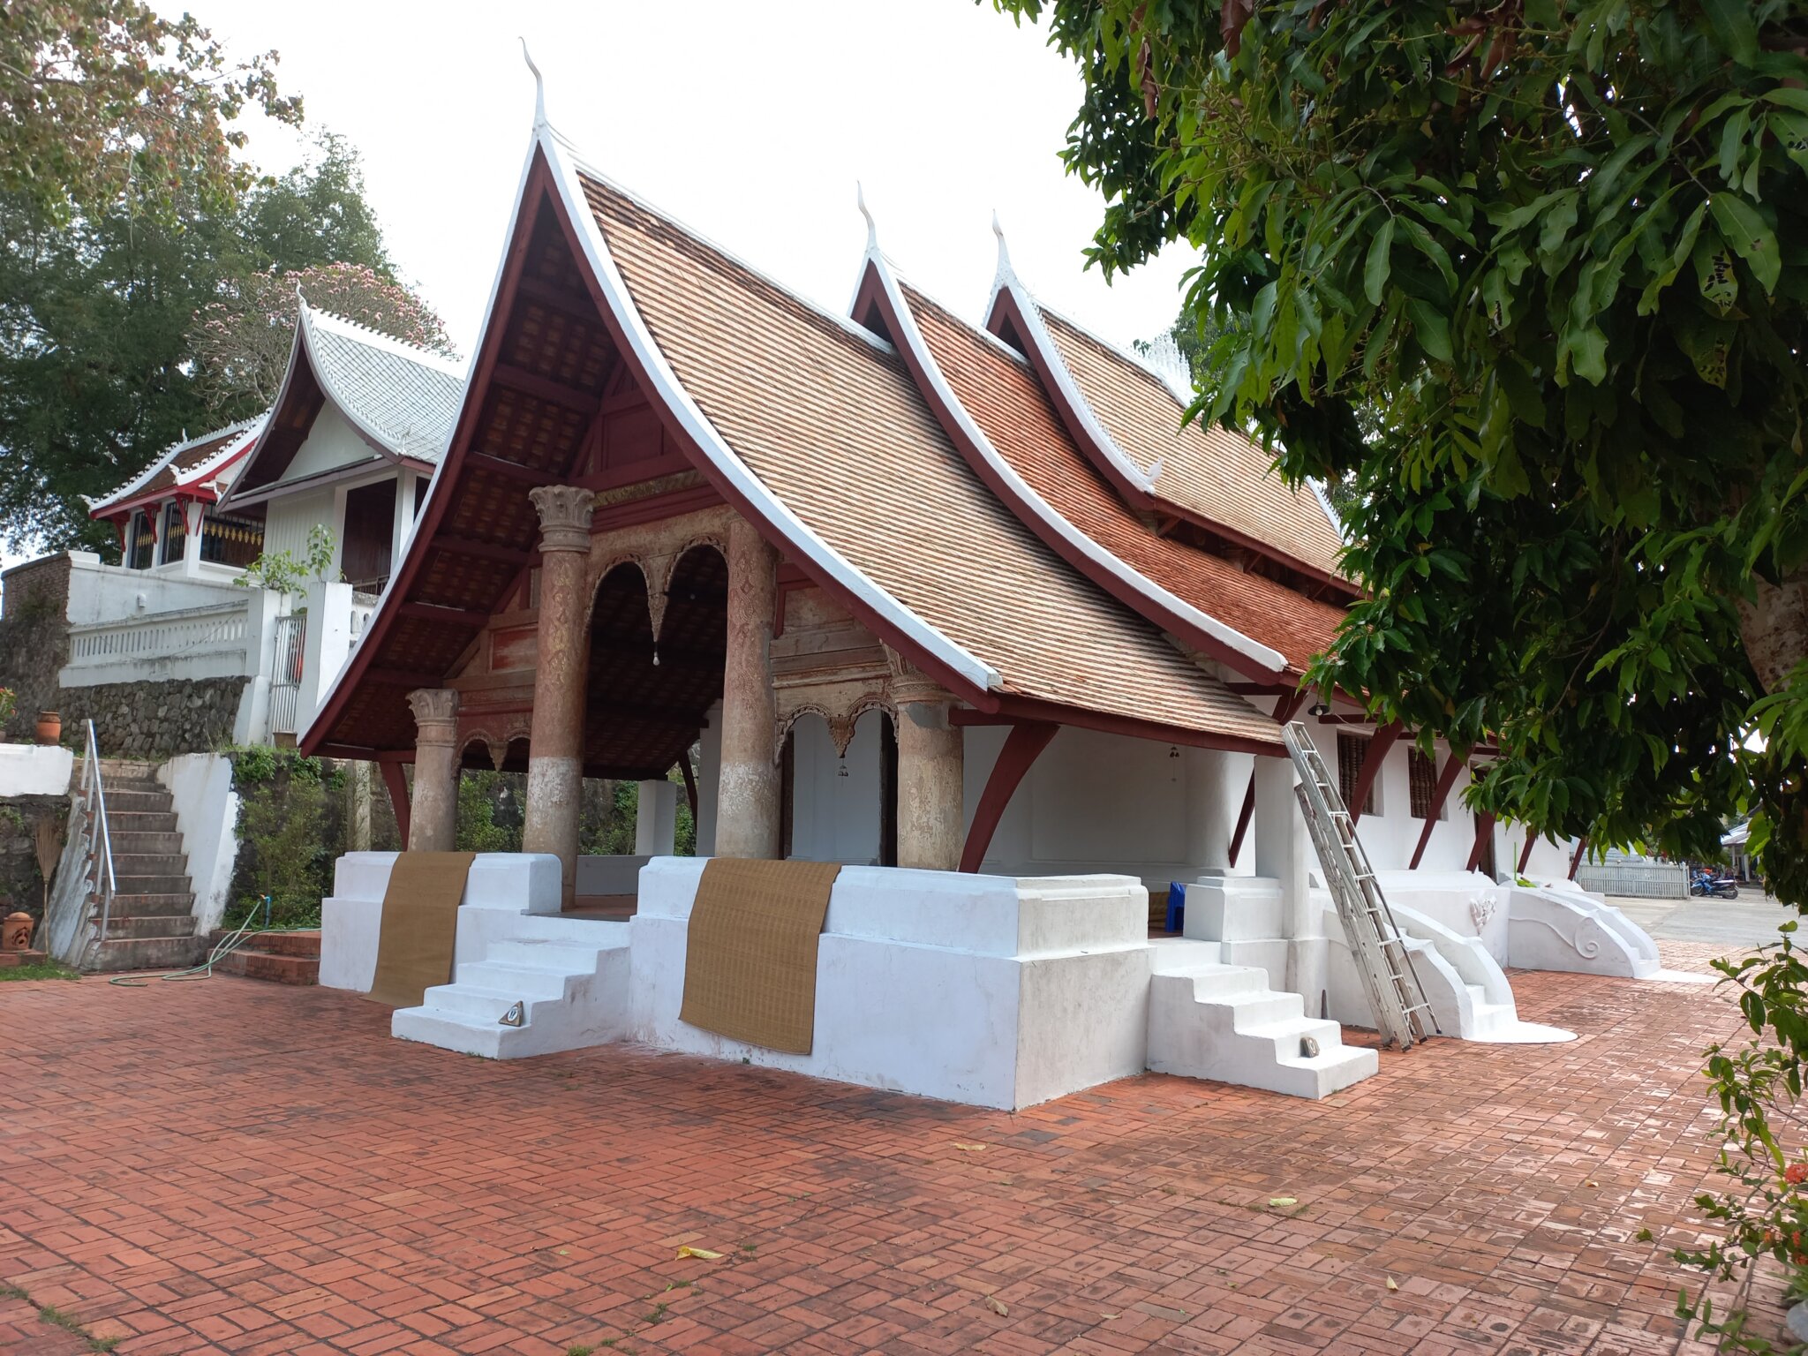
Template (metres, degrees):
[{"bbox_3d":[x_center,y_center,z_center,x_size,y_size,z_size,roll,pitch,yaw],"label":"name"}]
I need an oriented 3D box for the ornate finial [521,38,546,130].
[{"bbox_3d":[-2.882,-4.647,10.183,0.080,0.680,0.250,-4,-9,38],"label":"ornate finial"}]

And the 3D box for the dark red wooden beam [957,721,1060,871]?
[{"bbox_3d":[0.658,0.805,8.560,0.720,1.000,0.120,-4,-9,38],"label":"dark red wooden beam"}]

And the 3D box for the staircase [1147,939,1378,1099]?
[{"bbox_3d":[2.458,2.321,9.081,1.300,0.830,1.210,-4,-9,38],"label":"staircase"}]

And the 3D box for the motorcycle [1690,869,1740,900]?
[{"bbox_3d":[32.289,8.230,52.000,1.900,1.100,0.700,-6,-10,45],"label":"motorcycle"}]

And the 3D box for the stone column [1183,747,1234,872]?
[{"bbox_3d":[2.957,1.134,12.650,0.451,1.570,0.451,-4,-9,37],"label":"stone column"}]

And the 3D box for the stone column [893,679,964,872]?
[{"bbox_3d":[0.188,0.777,9.038,0.510,2.031,0.510,1,-7,0],"label":"stone column"}]

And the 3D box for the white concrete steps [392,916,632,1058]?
[{"bbox_3d":[-2.895,2.239,9.680,1.305,0.883,1.128,-4,-9,37],"label":"white concrete steps"}]

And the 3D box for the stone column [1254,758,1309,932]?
[{"bbox_3d":[3.220,1.442,11.108,0.330,1.480,0.330,-4,-9,38],"label":"stone column"}]

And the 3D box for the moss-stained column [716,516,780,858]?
[{"bbox_3d":[-1.202,0.084,10.221,0.540,3.631,0.540,-4,-9,37],"label":"moss-stained column"}]

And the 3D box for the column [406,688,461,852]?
[{"bbox_3d":[-4.512,1.106,12.609,0.491,2.031,0.491,-4,-9,37],"label":"column"}]

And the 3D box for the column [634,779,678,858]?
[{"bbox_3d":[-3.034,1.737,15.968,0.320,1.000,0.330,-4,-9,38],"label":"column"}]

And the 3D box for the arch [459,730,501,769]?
[{"bbox_3d":[-3.974,0.677,12.223,0.640,0.380,0.130,-4,-9,38],"label":"arch"}]

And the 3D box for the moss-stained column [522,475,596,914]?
[{"bbox_3d":[-3.101,0.134,11.613,0.520,3.740,0.520,-4,-9,38],"label":"moss-stained column"}]

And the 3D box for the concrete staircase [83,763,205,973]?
[{"bbox_3d":[-8.540,2.040,14.542,1.109,2.110,2.061,7,-9,-40],"label":"concrete staircase"}]

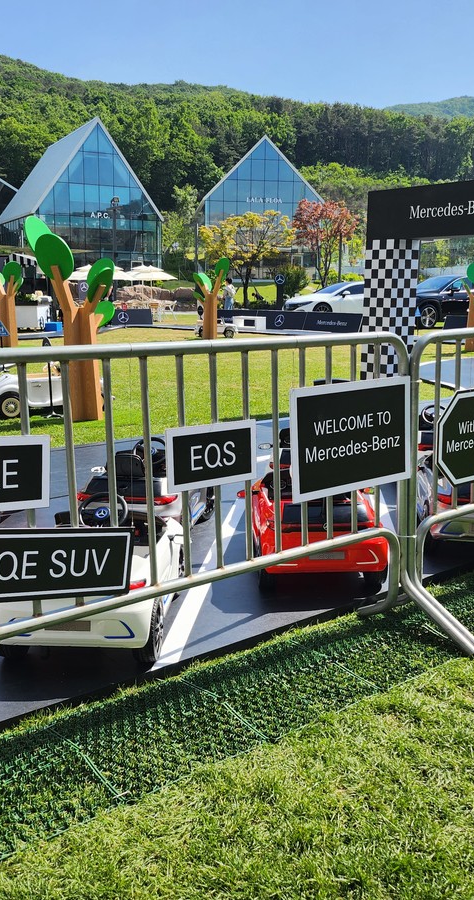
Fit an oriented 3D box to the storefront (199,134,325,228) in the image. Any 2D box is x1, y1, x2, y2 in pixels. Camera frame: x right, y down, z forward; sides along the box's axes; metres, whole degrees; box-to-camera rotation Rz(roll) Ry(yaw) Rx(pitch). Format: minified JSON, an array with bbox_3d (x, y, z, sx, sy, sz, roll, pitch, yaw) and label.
[{"bbox_3d":[1.690,-22.368,78.818,10.700,12.500,14.000,0,11,-6],"label":"storefront"}]

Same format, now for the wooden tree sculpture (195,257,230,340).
[{"bbox_3d":[-0.619,-3.742,20.601,0.860,1.970,0.800,0,11,-2],"label":"wooden tree sculpture"}]

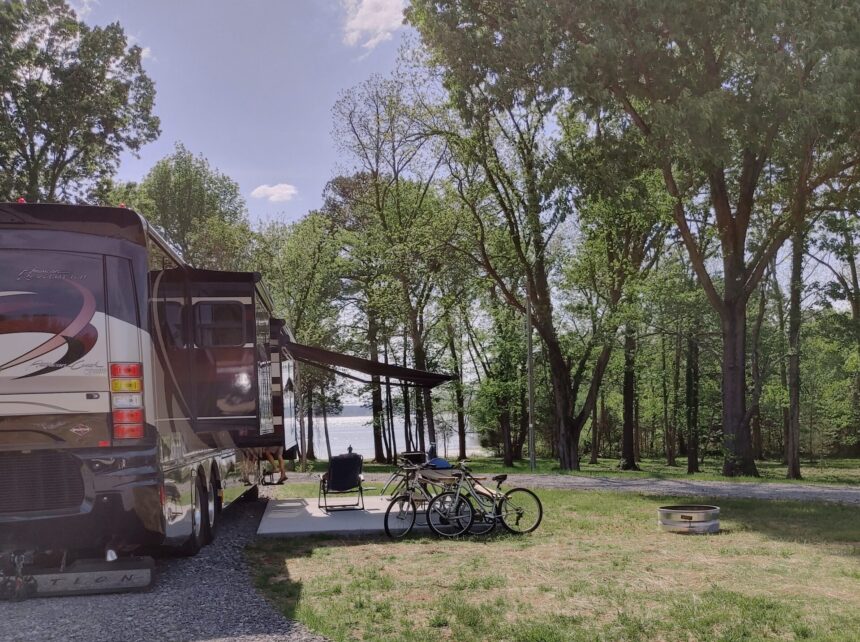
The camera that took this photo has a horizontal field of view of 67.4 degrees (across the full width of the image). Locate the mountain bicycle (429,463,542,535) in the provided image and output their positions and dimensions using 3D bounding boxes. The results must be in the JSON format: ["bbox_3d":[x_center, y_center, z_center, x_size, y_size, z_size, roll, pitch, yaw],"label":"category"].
[{"bbox_3d":[0.824,2.640,9.575,1.730,1.050,0.600,1,-8,-10],"label":"mountain bicycle"}]

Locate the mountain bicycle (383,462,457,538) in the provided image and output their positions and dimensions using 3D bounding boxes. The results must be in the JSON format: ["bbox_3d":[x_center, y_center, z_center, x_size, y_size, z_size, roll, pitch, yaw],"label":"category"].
[{"bbox_3d":[0.158,2.690,9.623,1.750,1.030,0.600,1,-8,-10],"label":"mountain bicycle"}]

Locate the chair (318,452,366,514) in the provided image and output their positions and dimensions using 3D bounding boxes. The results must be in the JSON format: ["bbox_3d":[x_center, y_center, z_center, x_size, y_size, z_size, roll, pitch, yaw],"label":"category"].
[{"bbox_3d":[-1.550,2.823,11.368,0.680,0.960,0.660,2,-9,-17],"label":"chair"}]

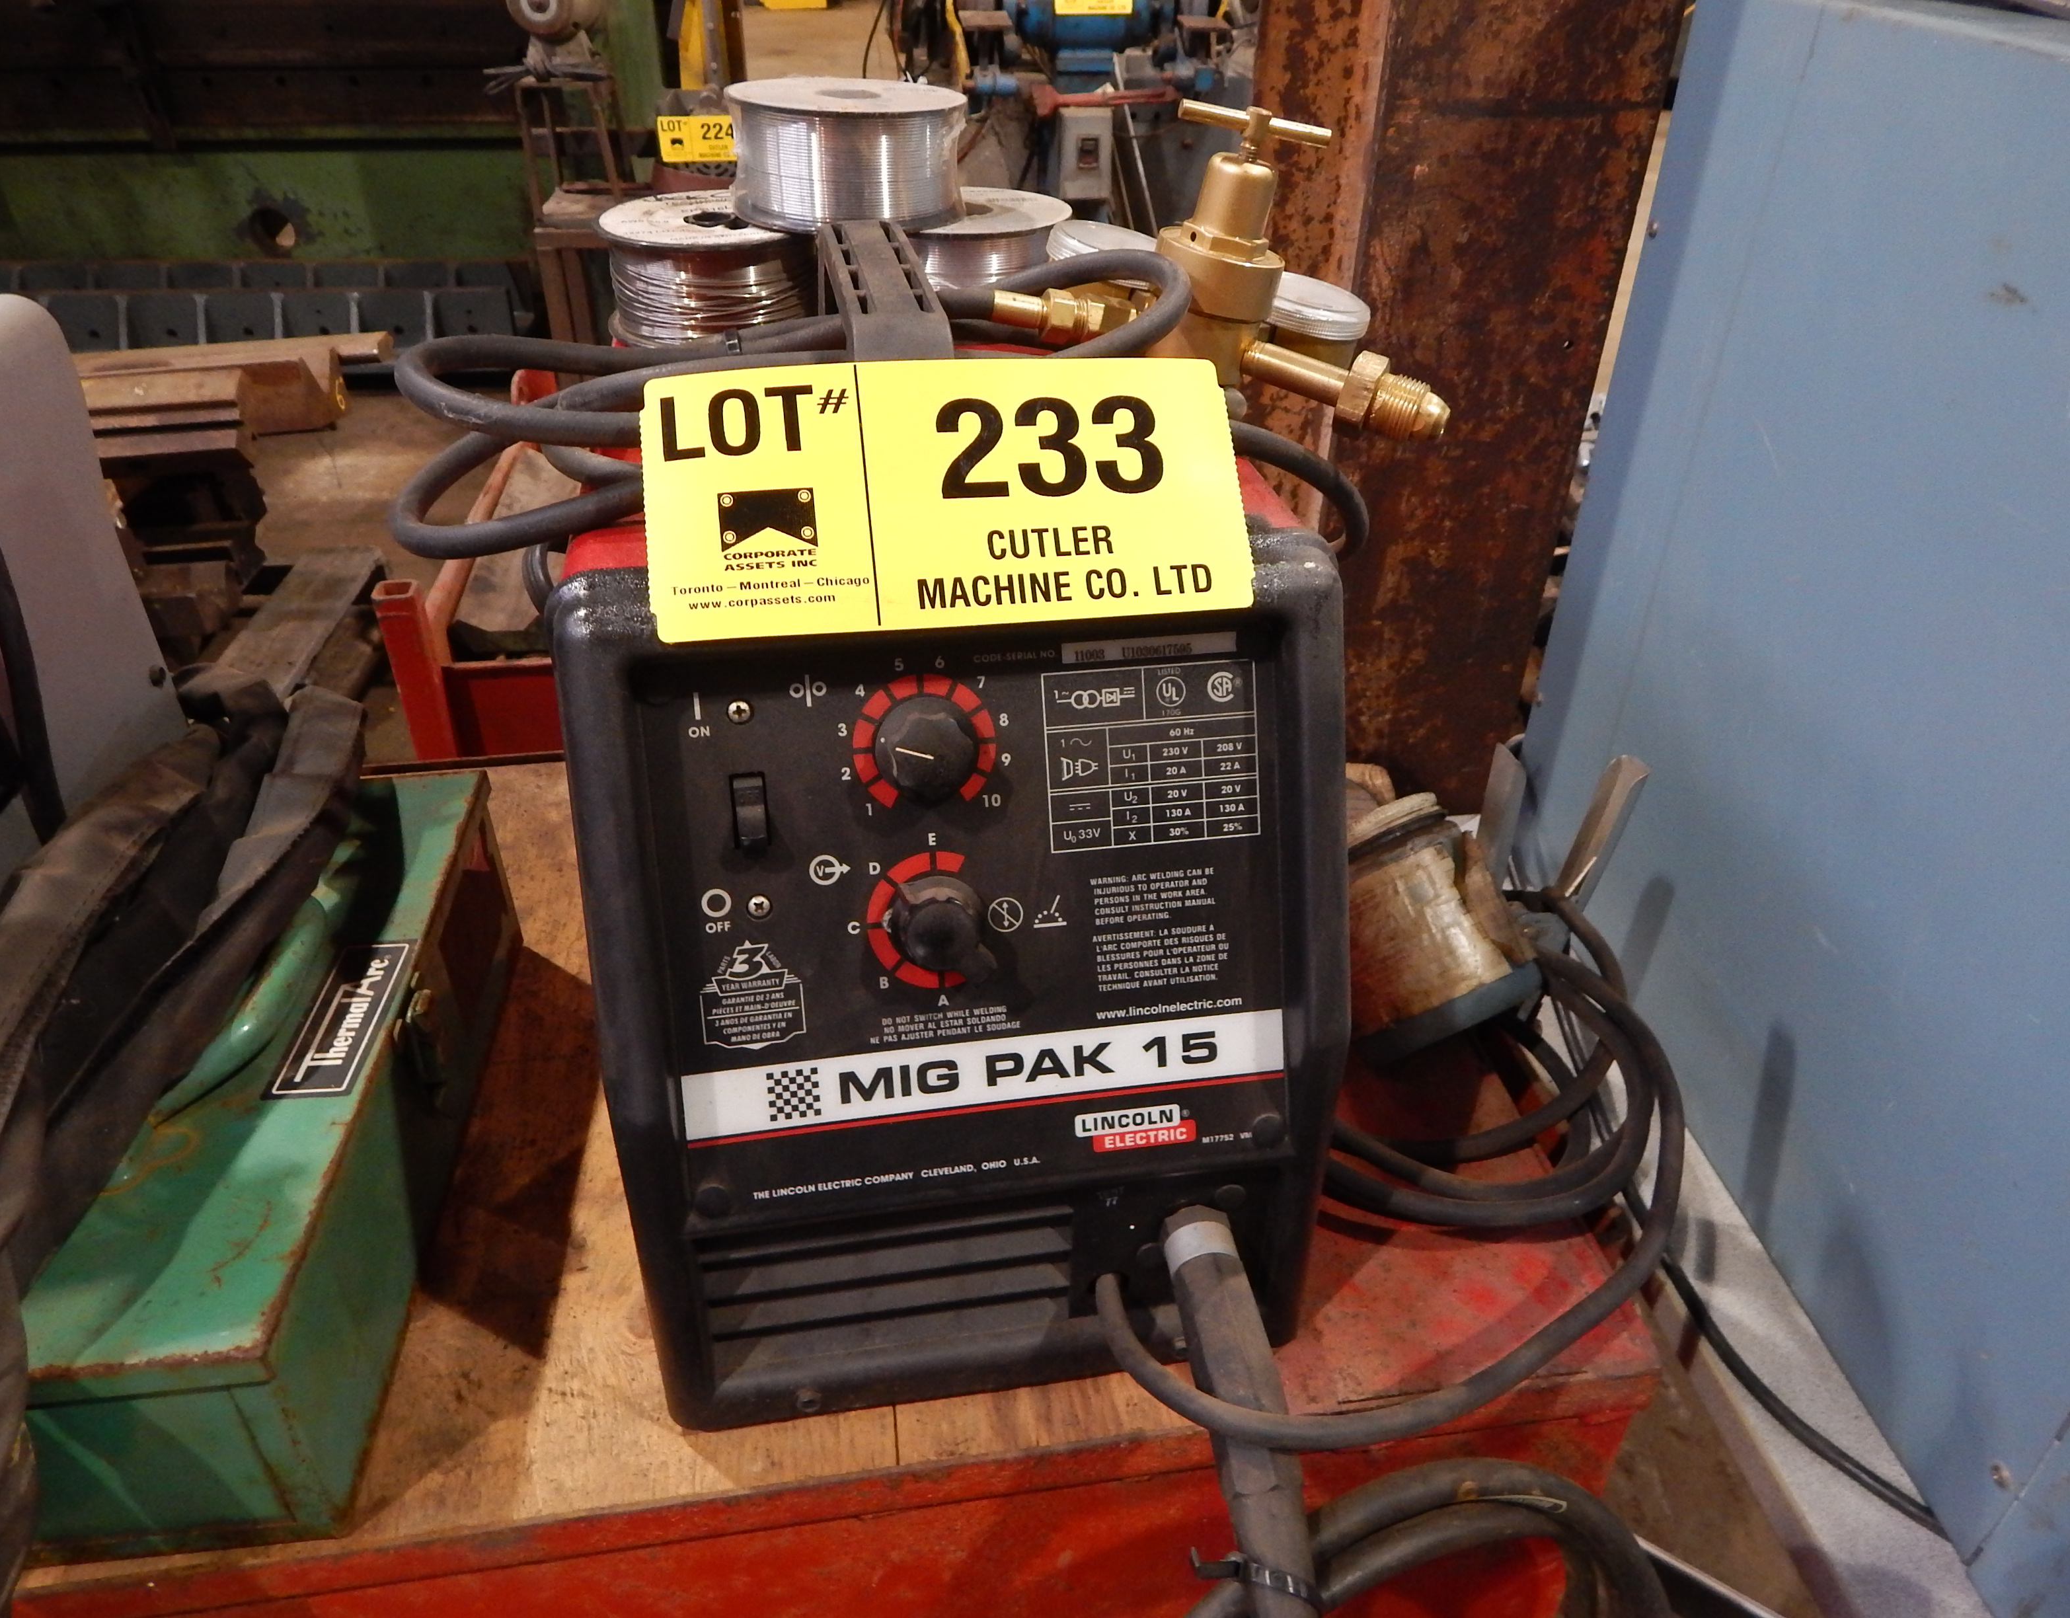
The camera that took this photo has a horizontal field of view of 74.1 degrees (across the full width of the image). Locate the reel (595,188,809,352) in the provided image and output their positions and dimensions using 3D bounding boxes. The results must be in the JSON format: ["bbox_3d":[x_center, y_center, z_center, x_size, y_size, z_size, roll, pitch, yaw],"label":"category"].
[{"bbox_3d":[-0.147,-0.243,0.625,0.102,0.047,0.102,-4,35,-7],"label":"reel"}]

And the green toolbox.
[{"bbox_3d":[-0.335,0.123,0.599,0.136,0.120,0.345,-3,34,-6],"label":"green toolbox"}]

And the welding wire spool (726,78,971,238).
[{"bbox_3d":[-0.079,-0.280,0.587,0.102,0.046,0.102,-4,35,-7],"label":"welding wire spool"}]

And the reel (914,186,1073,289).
[{"bbox_3d":[-0.033,-0.257,0.650,0.101,0.046,0.101,-4,35,-7],"label":"reel"}]

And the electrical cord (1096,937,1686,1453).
[{"bbox_3d":[0.162,0.155,0.597,0.280,0.090,0.235,-4,35,-7],"label":"electrical cord"}]

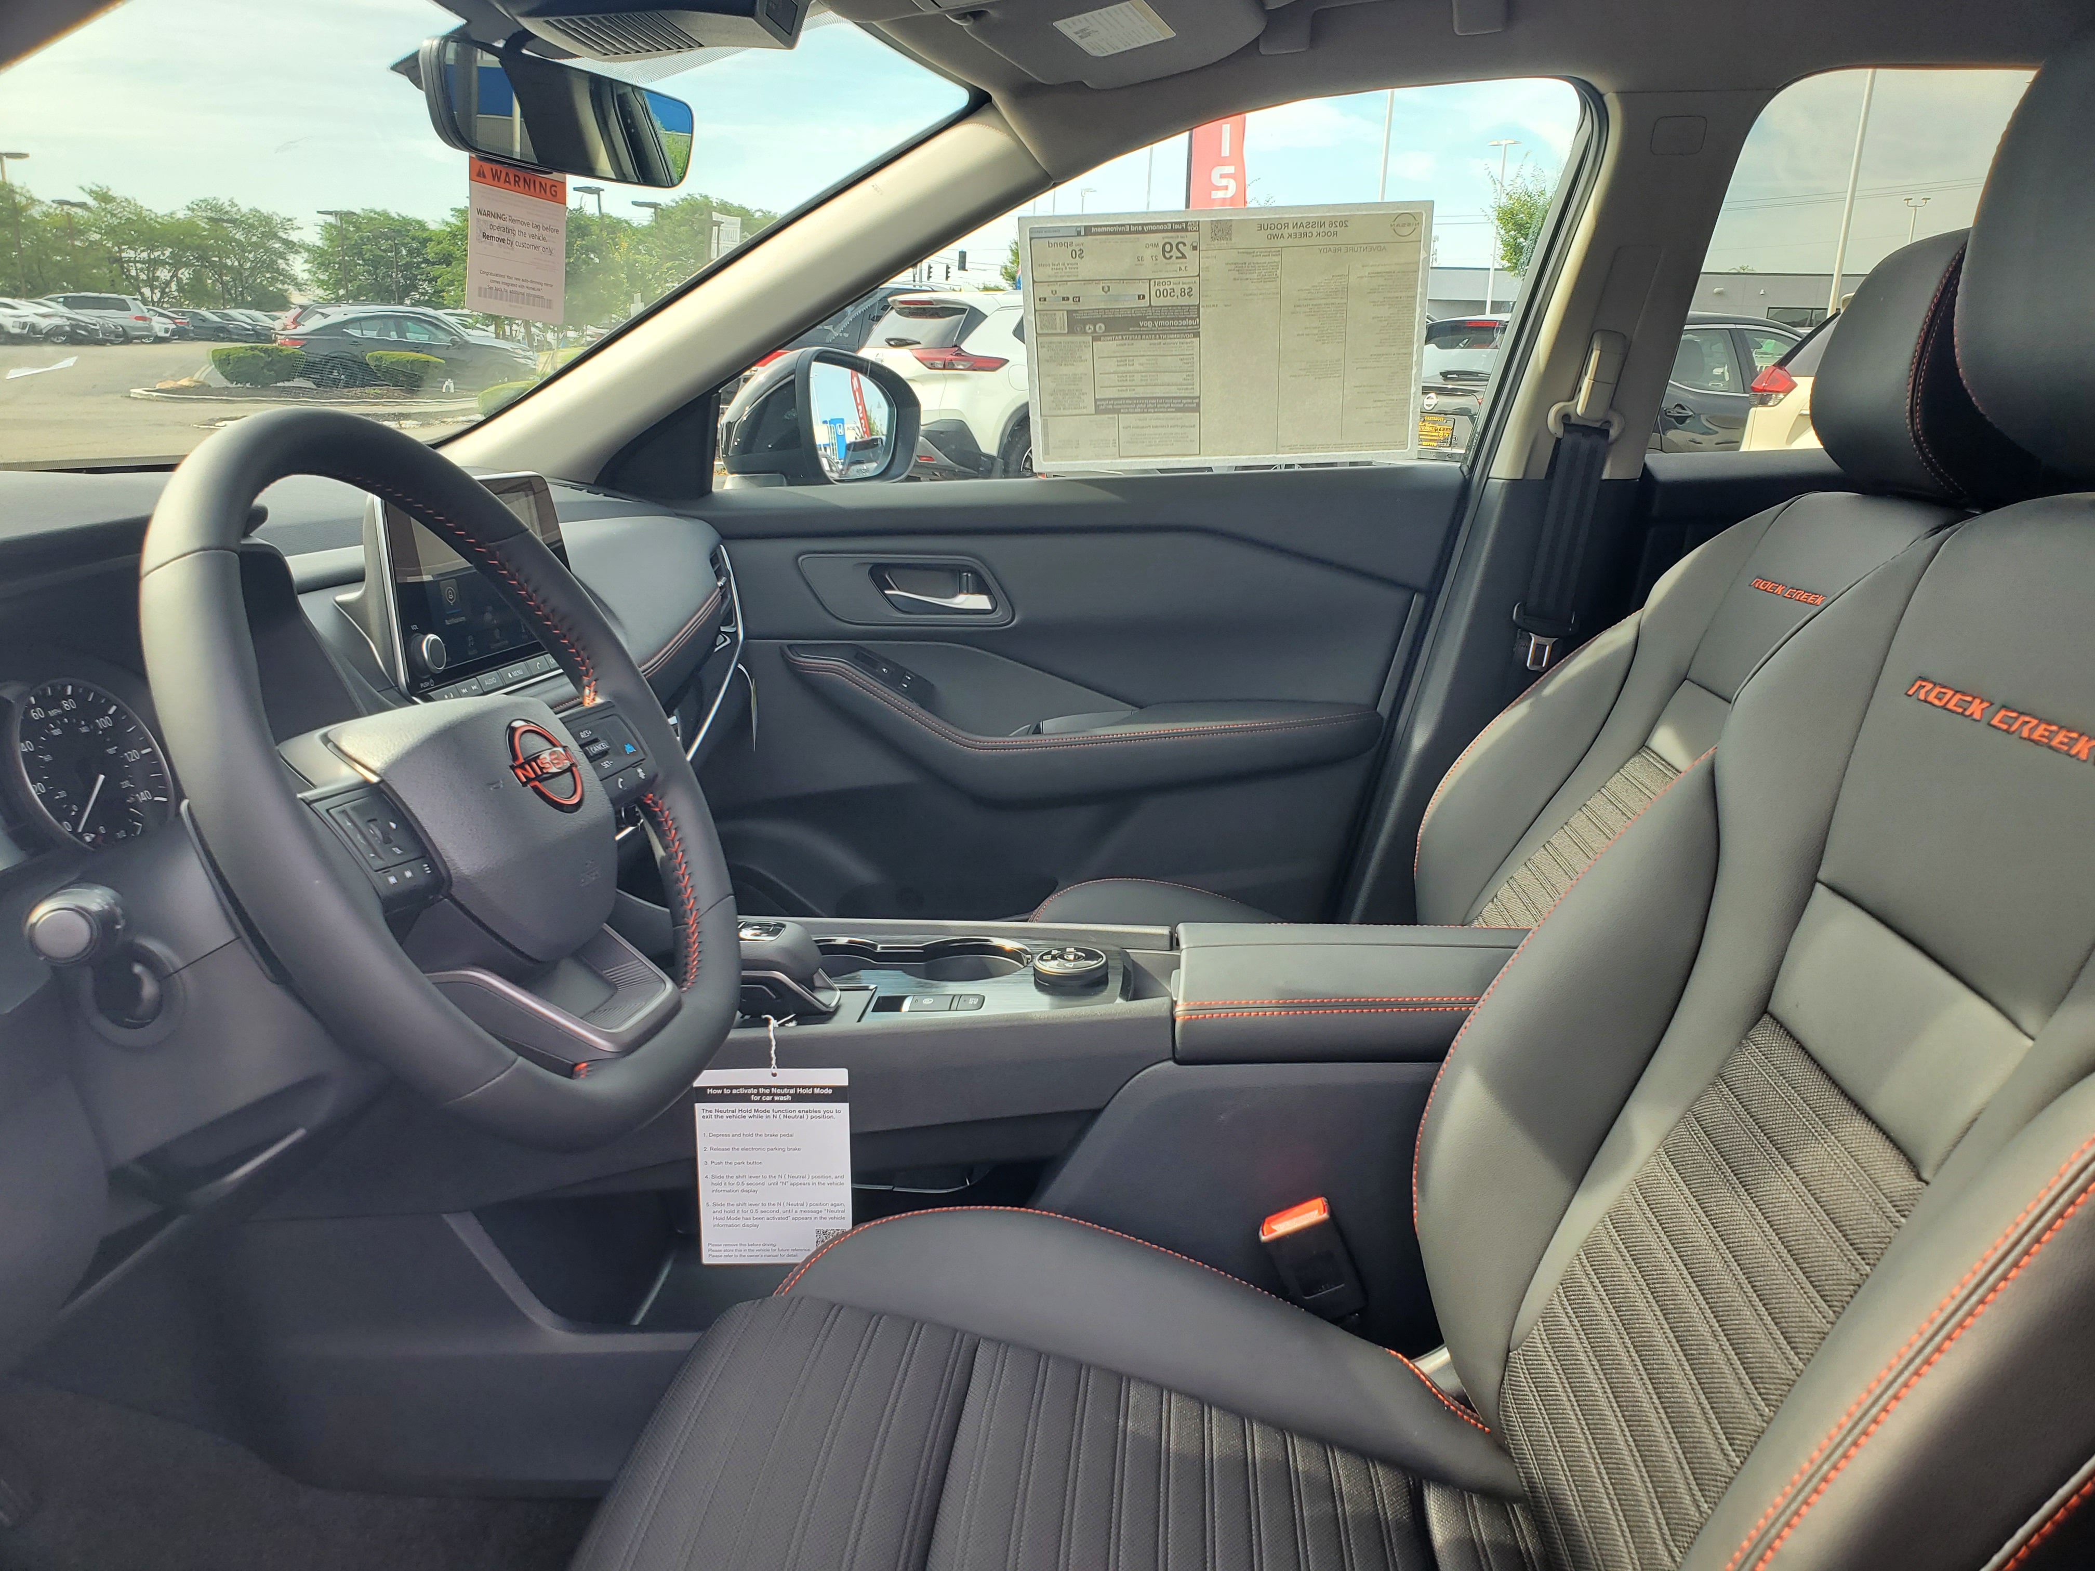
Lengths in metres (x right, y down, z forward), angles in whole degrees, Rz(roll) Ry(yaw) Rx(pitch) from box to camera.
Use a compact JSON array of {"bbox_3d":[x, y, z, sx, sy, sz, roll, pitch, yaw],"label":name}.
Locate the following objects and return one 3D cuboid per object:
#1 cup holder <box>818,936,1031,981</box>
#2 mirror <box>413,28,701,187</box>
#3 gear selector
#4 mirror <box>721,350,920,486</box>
[{"bbox_3d":[-0.100,0.153,1.151,0.180,0.070,0.098,3,13,6],"label":"cup holder"},{"bbox_3d":[-0.320,-0.445,1.044,0.047,0.070,0.245,13,17,23],"label":"mirror"},{"bbox_3d":[-0.185,0.119,1.076,0.110,0.065,0.065,3,13,6],"label":"gear selector"},{"bbox_3d":[-0.283,-0.473,2.006,0.150,0.175,0.240,10,15,30],"label":"mirror"}]

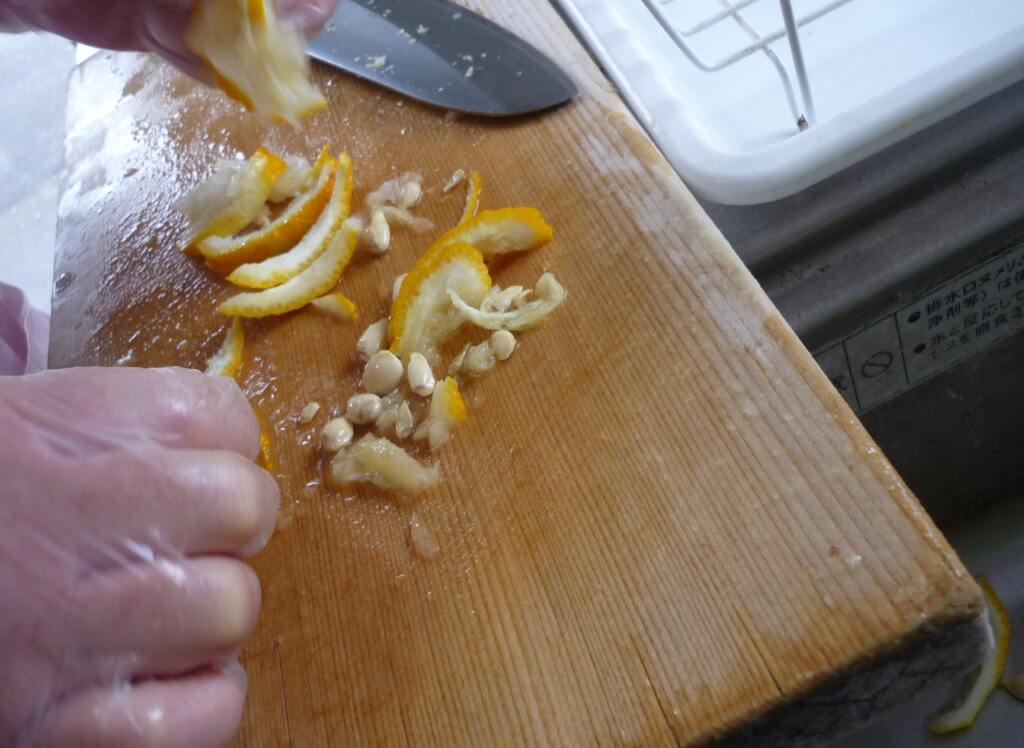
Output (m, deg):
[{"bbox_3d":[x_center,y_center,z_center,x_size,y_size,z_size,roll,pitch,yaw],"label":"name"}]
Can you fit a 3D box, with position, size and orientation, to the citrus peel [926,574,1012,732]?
[{"bbox_3d":[0.162,0.099,0.343,0.018,0.010,0.059,14,63,35],"label":"citrus peel"}]

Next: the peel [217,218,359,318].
[{"bbox_3d":[-0.067,-0.027,0.298,0.051,0.009,0.022,-32,47,3],"label":"peel"}]

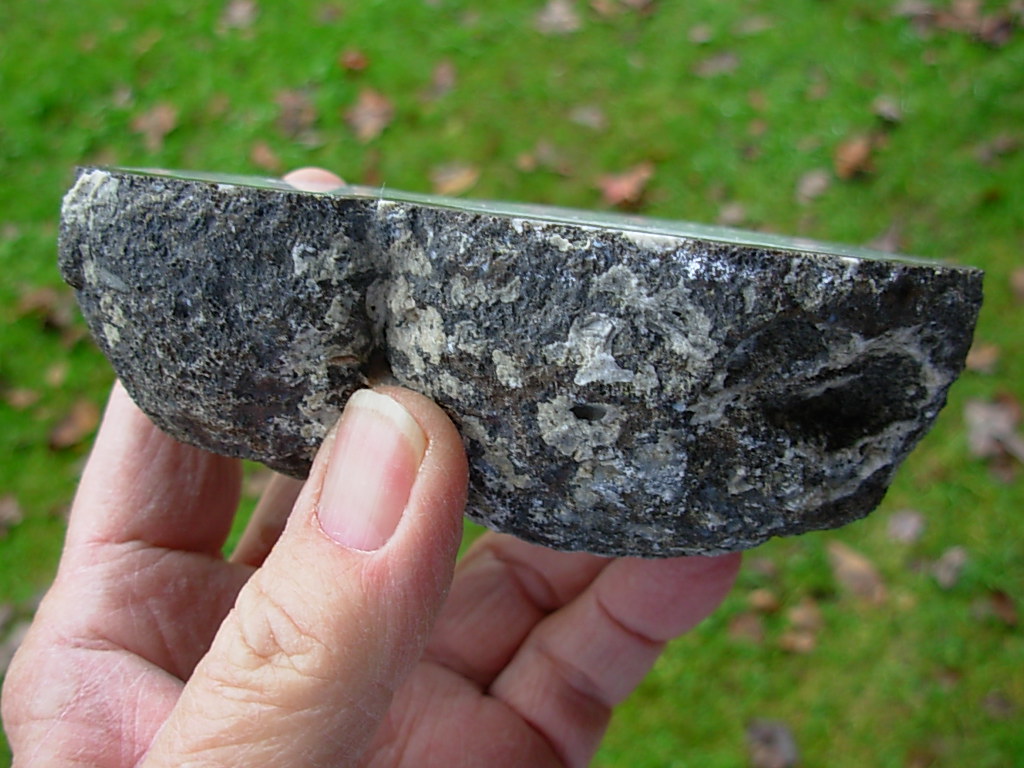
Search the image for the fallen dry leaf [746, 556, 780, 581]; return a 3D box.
[{"bbox_3d":[0.352,0.258,1.574,0.048,0.015,0.030,0,53,0],"label":"fallen dry leaf"}]

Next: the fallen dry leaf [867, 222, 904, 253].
[{"bbox_3d":[0.649,-0.252,1.958,0.070,0.015,0.071,0,53,0],"label":"fallen dry leaf"}]

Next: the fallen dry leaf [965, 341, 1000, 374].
[{"bbox_3d":[0.750,-0.042,1.801,0.064,0.015,0.061,0,53,0],"label":"fallen dry leaf"}]

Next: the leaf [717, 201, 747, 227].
[{"bbox_3d":[0.389,-0.301,1.995,0.055,0.015,0.057,0,53,0],"label":"leaf"}]

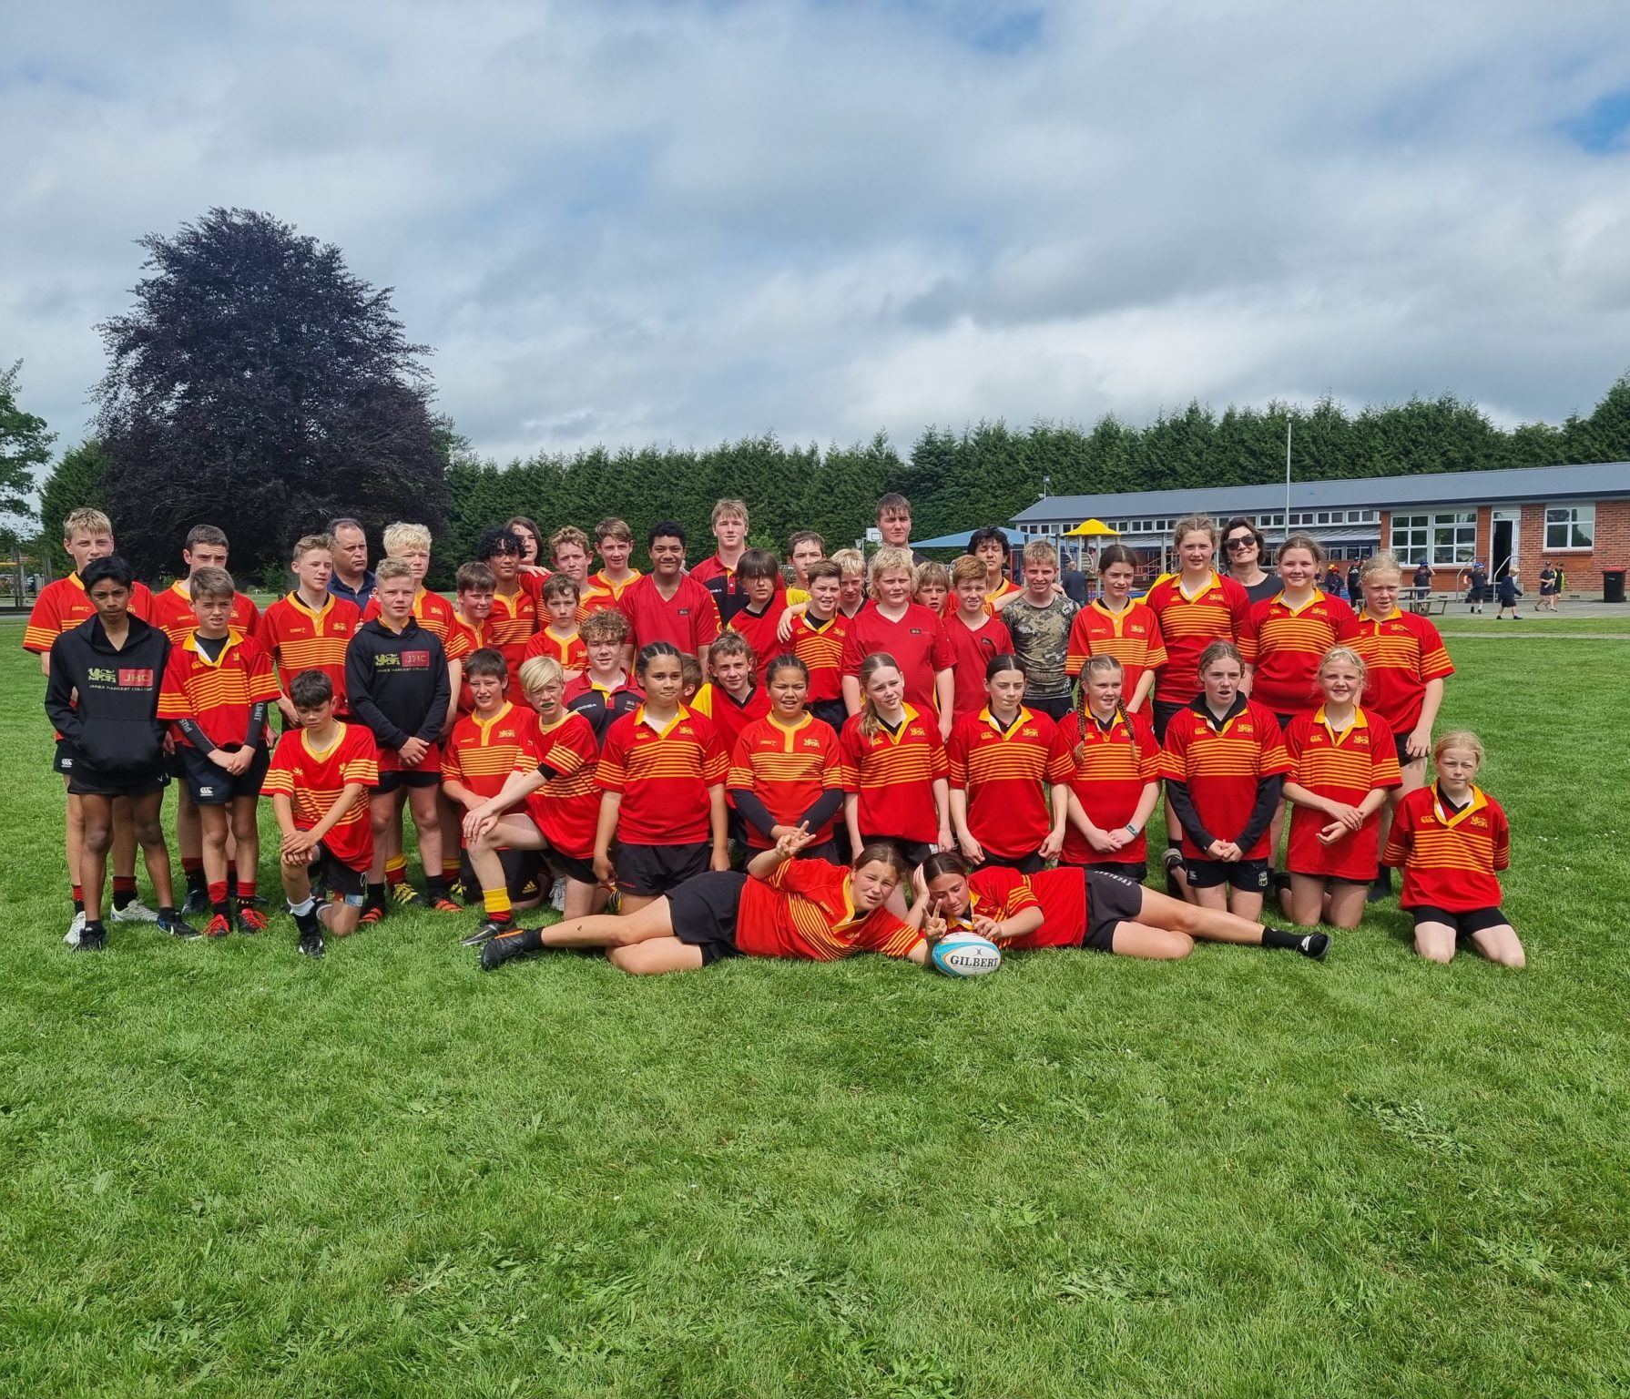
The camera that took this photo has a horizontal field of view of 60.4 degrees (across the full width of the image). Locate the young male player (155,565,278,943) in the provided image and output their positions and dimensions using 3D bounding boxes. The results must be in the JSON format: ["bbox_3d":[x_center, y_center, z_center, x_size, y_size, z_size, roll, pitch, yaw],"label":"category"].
[{"bbox_3d":[-2.460,0.199,5.774,0.500,1.490,0.320,-3,6,-21],"label":"young male player"}]

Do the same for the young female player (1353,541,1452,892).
[{"bbox_3d":[2.547,0.115,6.142,0.500,1.518,0.290,2,6,23],"label":"young female player"}]

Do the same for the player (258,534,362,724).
[{"bbox_3d":[-2.274,0.091,6.159,0.470,1.625,0.290,-3,6,-25],"label":"player"}]

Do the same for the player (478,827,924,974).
[{"bbox_3d":[-0.432,0.762,5.429,1.680,0.480,0.500,-1,6,0],"label":"player"}]

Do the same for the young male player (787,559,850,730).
[{"bbox_3d":[0.036,0.076,6.960,0.440,1.540,0.330,-1,6,-4],"label":"young male player"}]

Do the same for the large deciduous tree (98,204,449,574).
[{"bbox_3d":[-29.463,-16.194,76.765,19.600,21.000,19.600,-3,6,-20],"label":"large deciduous tree"}]

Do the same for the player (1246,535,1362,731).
[{"bbox_3d":[2.184,0.069,6.229,0.500,1.597,0.290,2,6,19],"label":"player"}]

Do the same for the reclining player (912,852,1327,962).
[{"bbox_3d":[1.178,0.791,5.534,1.570,0.370,0.500,0,6,5],"label":"reclining player"}]

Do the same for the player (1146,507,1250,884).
[{"bbox_3d":[1.708,0.028,6.238,0.490,1.683,0.290,1,6,16],"label":"player"}]

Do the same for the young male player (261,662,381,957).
[{"bbox_3d":[-2.022,0.411,5.721,0.470,1.073,0.720,-2,6,-18],"label":"young male player"}]

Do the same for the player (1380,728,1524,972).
[{"bbox_3d":[2.551,0.540,5.580,0.530,0.855,0.550,1,6,14],"label":"player"}]

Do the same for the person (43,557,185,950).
[{"bbox_3d":[-2.849,0.195,5.700,0.510,1.570,0.370,-3,6,-21],"label":"person"}]

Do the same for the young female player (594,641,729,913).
[{"bbox_3d":[-0.659,0.331,5.934,0.540,1.172,0.600,-1,6,-6],"label":"young female player"}]

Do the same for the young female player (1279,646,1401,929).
[{"bbox_3d":[2.196,0.332,5.908,0.500,1.137,0.580,1,6,13],"label":"young female player"}]

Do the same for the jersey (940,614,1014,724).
[{"bbox_3d":[0.752,-0.110,6.600,0.460,0.620,0.260,0,6,6],"label":"jersey"}]

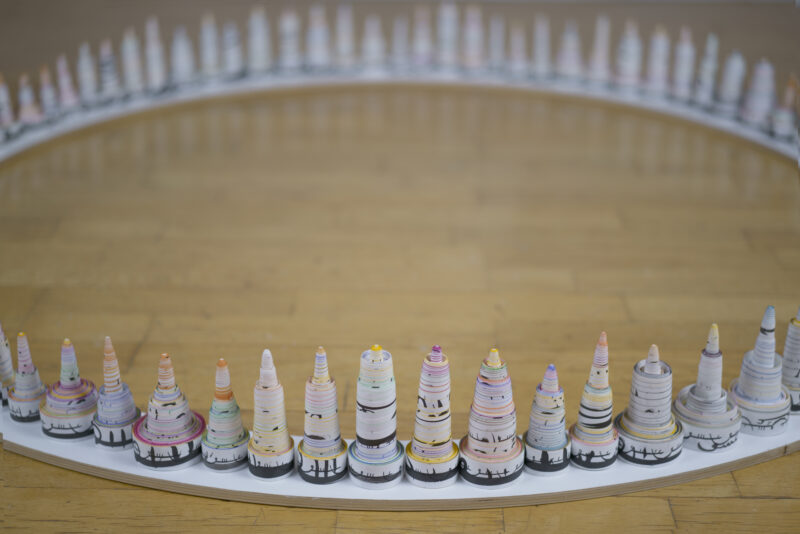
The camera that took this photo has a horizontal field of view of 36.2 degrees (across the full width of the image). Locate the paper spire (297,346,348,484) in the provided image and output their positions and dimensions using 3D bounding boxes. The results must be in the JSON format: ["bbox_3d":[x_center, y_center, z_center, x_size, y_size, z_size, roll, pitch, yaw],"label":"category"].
[{"bbox_3d":[-0.066,0.122,1.036,0.043,0.120,0.043,0,23,0],"label":"paper spire"}]

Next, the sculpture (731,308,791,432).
[{"bbox_3d":[0.334,0.090,1.113,0.051,0.117,0.051,0,23,0],"label":"sculpture"}]

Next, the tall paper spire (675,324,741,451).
[{"bbox_3d":[0.288,0.106,1.133,0.062,0.115,0.062,0,23,0],"label":"tall paper spire"}]

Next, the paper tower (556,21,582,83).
[{"bbox_3d":[0.328,-0.414,2.367,0.053,0.125,0.053,0,23,0],"label":"paper tower"}]

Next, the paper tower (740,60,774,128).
[{"bbox_3d":[0.621,-0.303,2.121,0.053,0.118,0.053,0,23,0],"label":"paper tower"}]

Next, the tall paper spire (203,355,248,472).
[{"bbox_3d":[-0.152,0.124,1.058,0.041,0.099,0.041,0,23,0],"label":"tall paper spire"}]

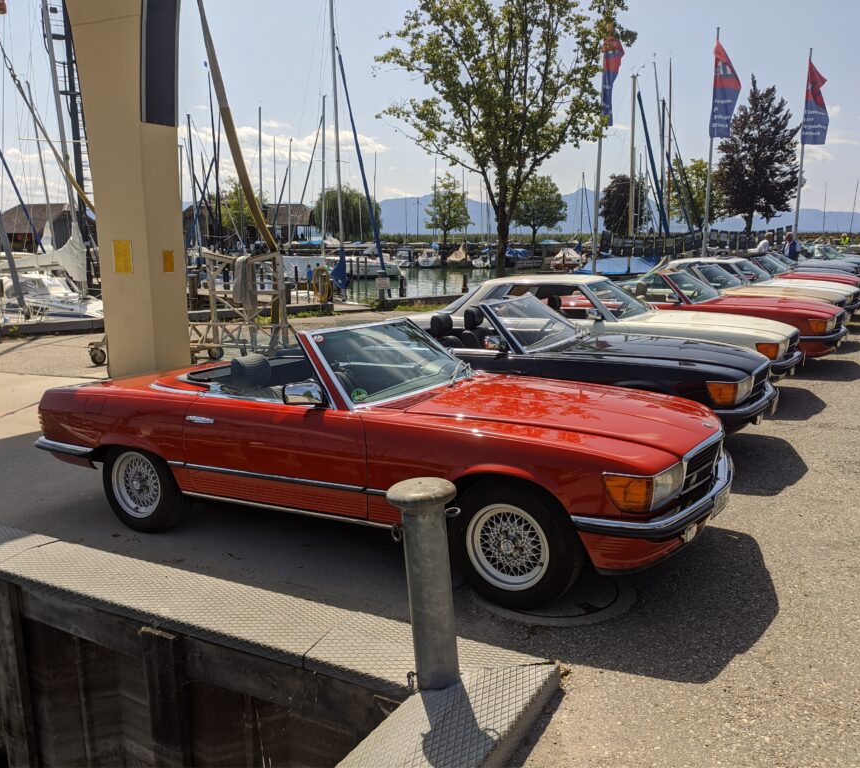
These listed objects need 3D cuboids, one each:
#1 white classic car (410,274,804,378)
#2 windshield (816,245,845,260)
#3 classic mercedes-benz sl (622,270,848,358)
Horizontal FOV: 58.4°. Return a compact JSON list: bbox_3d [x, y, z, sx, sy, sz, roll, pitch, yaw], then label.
[{"bbox_3d":[1.803,-0.625,9.069,4.750,1.330,1.790,6,13,31],"label":"white classic car"},{"bbox_3d":[13.435,-4.401,25.800,0.500,0.420,1.380,10,15,43],"label":"windshield"},{"bbox_3d":[3.293,-0.916,10.580,4.390,1.290,1.790,6,12,29],"label":"classic mercedes-benz sl"}]

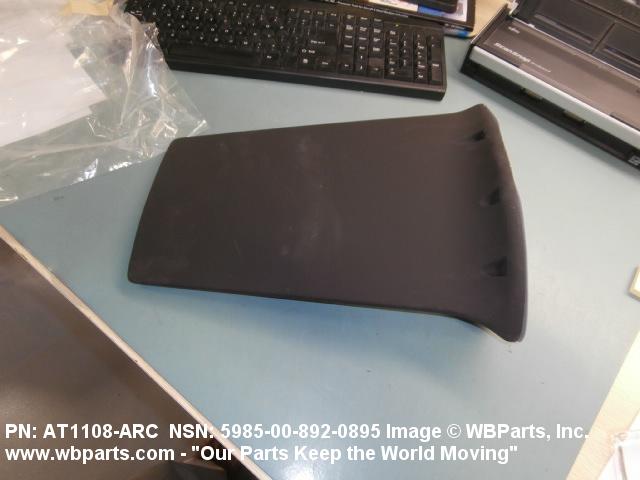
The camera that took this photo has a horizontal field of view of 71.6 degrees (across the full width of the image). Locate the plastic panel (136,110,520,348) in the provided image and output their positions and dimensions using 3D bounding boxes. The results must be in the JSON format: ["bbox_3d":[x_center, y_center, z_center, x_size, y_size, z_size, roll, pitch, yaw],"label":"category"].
[{"bbox_3d":[0.001,-0.041,0.441,0.350,0.090,0.265,3,60,1],"label":"plastic panel"}]

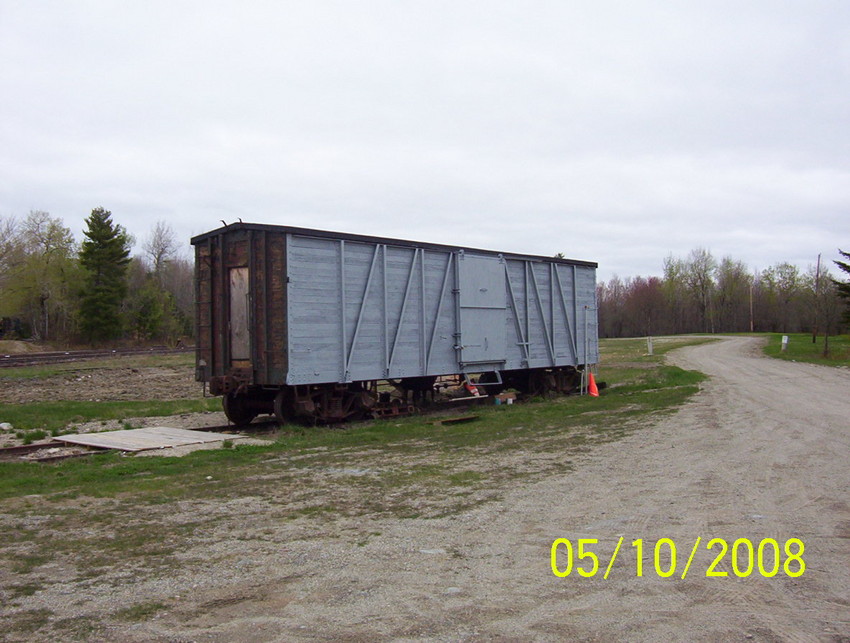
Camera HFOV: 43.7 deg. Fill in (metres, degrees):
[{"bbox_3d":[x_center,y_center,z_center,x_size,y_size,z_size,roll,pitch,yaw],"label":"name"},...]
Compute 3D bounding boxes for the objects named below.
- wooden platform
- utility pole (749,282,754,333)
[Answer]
[{"bbox_3d":[-4.880,2.110,18.750,3.050,0.120,2.450,-1,-1,39],"label":"wooden platform"},{"bbox_3d":[57.061,-2.445,185.000,0.300,8.800,0.300,-1,-1,0],"label":"utility pole"}]

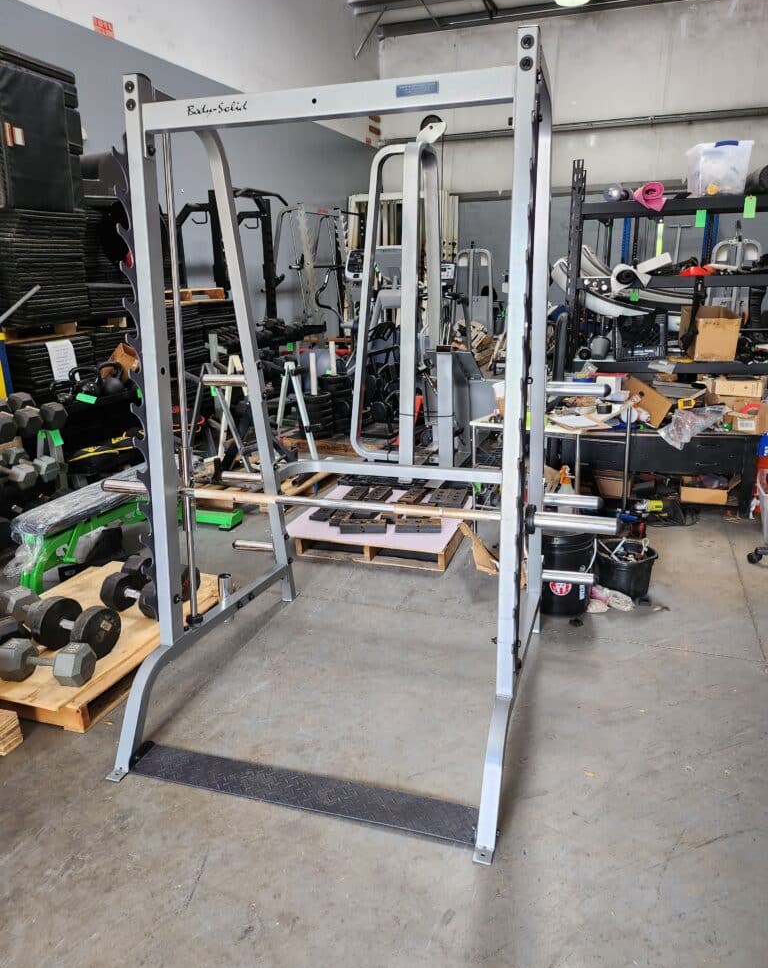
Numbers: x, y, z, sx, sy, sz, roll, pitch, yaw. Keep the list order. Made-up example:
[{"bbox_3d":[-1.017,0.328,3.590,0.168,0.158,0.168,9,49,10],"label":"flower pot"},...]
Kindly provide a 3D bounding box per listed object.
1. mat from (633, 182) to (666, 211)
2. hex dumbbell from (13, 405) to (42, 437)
[{"bbox_3d":[1.635,-1.781,4.420,0.155,0.160,0.600,3,17,14],"label":"mat"},{"bbox_3d":[-2.099,-0.397,4.000,0.320,0.140,0.145,19,16,13],"label":"hex dumbbell"}]

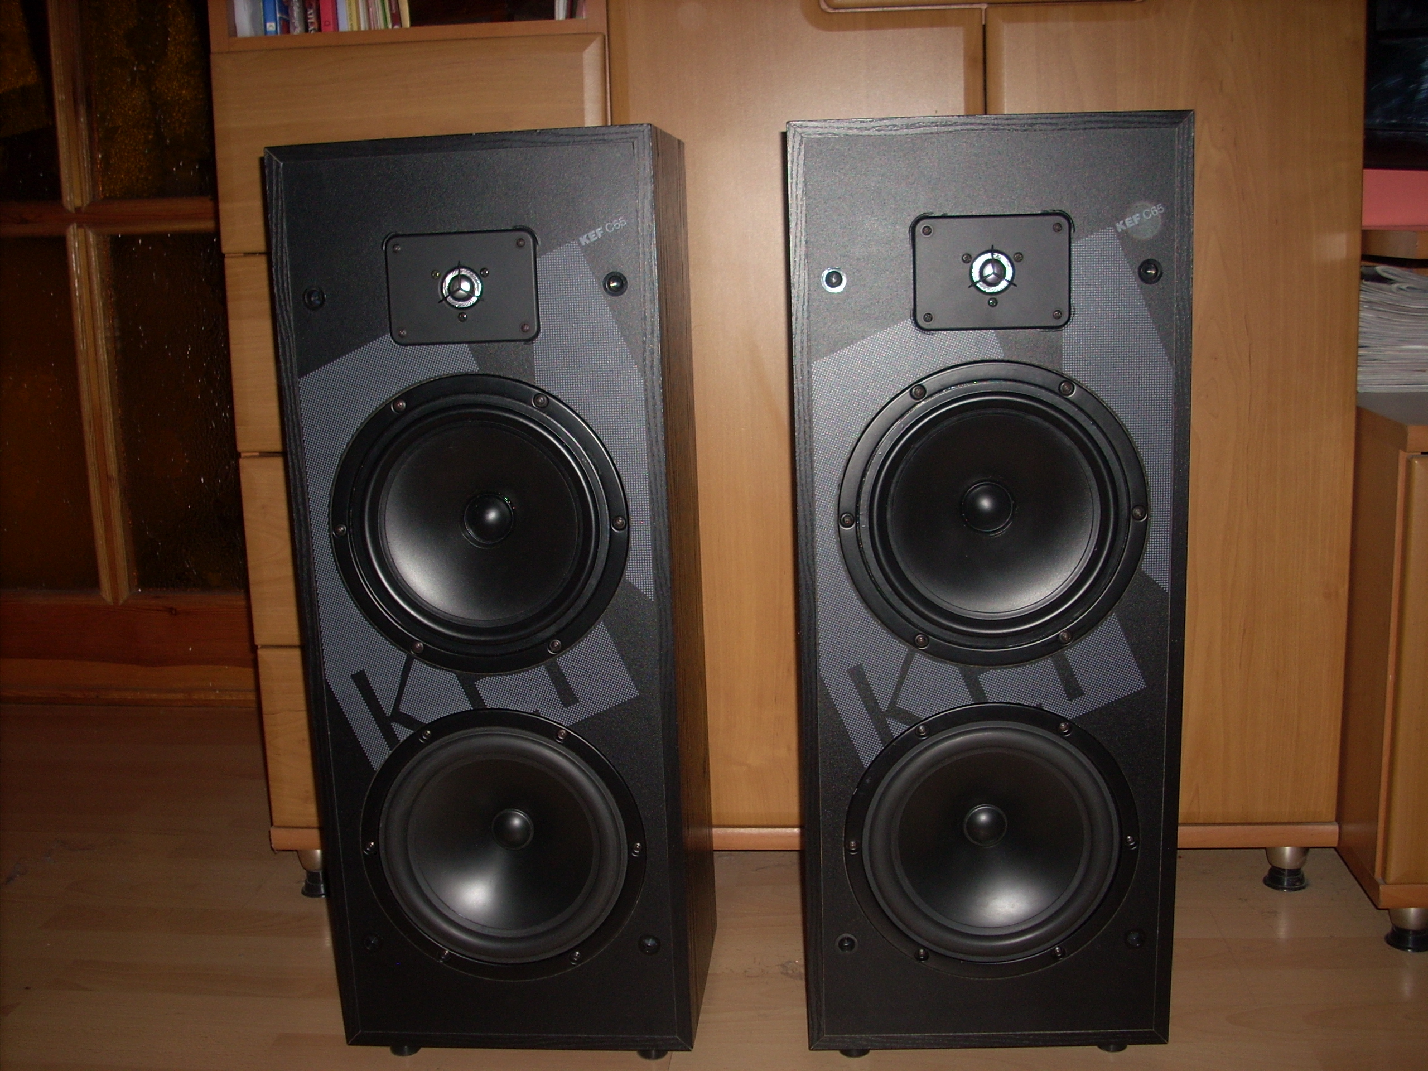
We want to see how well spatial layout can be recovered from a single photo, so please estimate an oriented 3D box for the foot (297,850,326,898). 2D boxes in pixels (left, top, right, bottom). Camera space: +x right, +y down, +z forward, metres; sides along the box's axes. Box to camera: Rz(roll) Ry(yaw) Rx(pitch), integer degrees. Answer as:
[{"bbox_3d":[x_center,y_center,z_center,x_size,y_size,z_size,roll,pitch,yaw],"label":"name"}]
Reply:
[{"bbox_3d":[-0.405,0.336,1.539,0.044,0.055,0.044,-1,11,4],"label":"foot"}]

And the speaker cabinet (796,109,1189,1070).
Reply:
[{"bbox_3d":[0.209,0.040,1.215,0.280,0.716,0.226,-1,11,4],"label":"speaker cabinet"}]

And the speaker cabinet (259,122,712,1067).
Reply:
[{"bbox_3d":[-0.160,0.048,1.240,0.280,0.716,0.226,-1,11,5],"label":"speaker cabinet"}]

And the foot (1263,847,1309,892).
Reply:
[{"bbox_3d":[0.563,0.315,1.465,0.044,0.055,0.044,-1,11,4],"label":"foot"}]

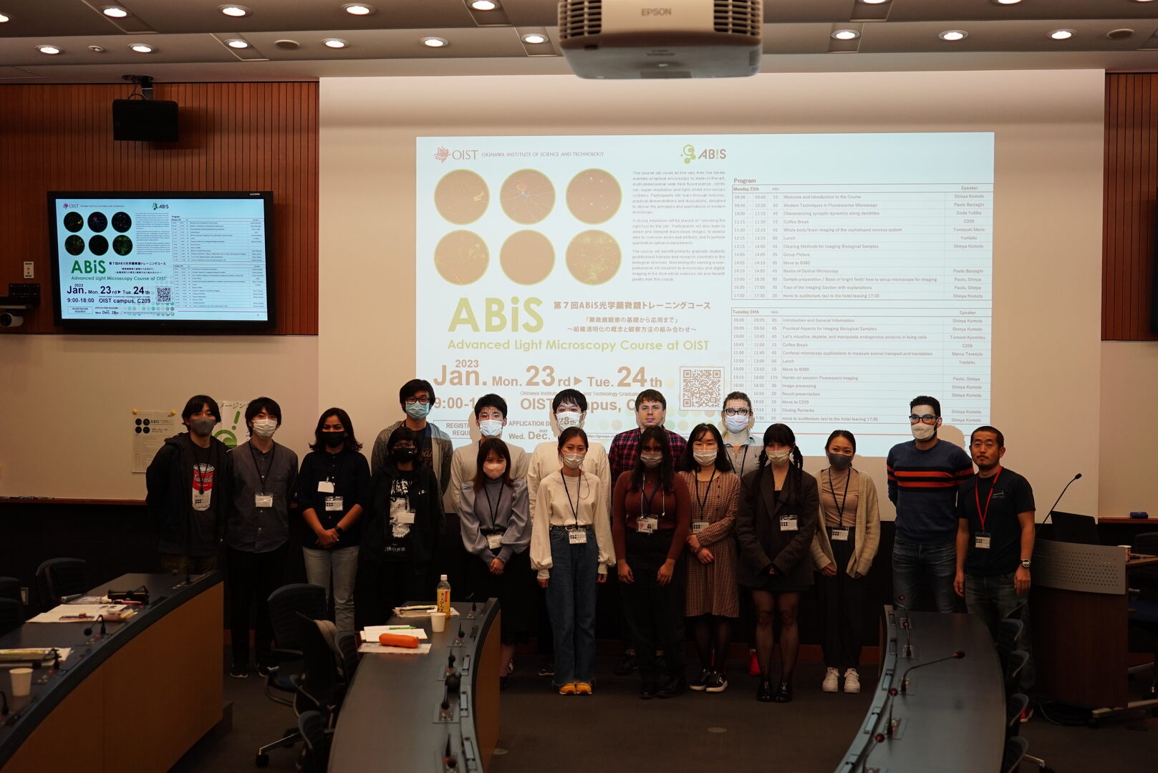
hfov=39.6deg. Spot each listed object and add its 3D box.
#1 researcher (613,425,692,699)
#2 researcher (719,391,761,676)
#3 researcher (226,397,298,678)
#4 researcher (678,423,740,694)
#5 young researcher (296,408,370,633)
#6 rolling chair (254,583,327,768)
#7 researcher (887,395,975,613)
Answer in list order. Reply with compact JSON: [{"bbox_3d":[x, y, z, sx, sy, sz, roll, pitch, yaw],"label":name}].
[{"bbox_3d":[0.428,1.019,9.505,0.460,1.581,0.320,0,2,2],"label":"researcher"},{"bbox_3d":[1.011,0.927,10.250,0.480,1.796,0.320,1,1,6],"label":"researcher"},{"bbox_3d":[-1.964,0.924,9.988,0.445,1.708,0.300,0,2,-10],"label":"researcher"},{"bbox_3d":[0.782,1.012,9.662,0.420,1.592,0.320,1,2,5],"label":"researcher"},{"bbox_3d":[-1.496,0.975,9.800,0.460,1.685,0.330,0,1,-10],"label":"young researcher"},{"bbox_3d":[-1.356,1.415,7.920,0.600,0.890,0.600,2,2,38],"label":"rolling chair"},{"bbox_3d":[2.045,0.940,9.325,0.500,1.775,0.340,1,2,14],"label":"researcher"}]

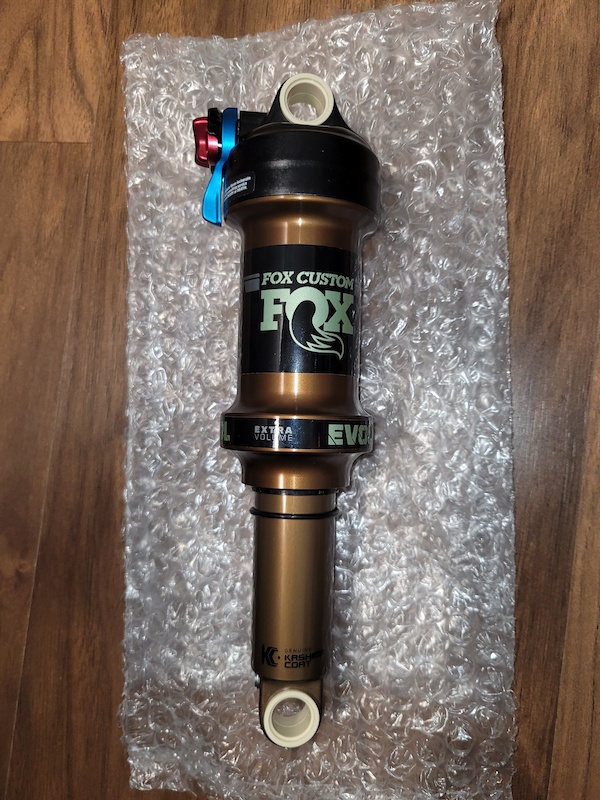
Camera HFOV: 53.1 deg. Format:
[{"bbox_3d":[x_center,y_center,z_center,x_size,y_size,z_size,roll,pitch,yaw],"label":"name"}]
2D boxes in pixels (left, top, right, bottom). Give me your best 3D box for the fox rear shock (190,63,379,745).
[{"bbox_3d":[-0.006,0.002,0.221,0.068,0.057,0.243,2,88,-5],"label":"fox rear shock"}]

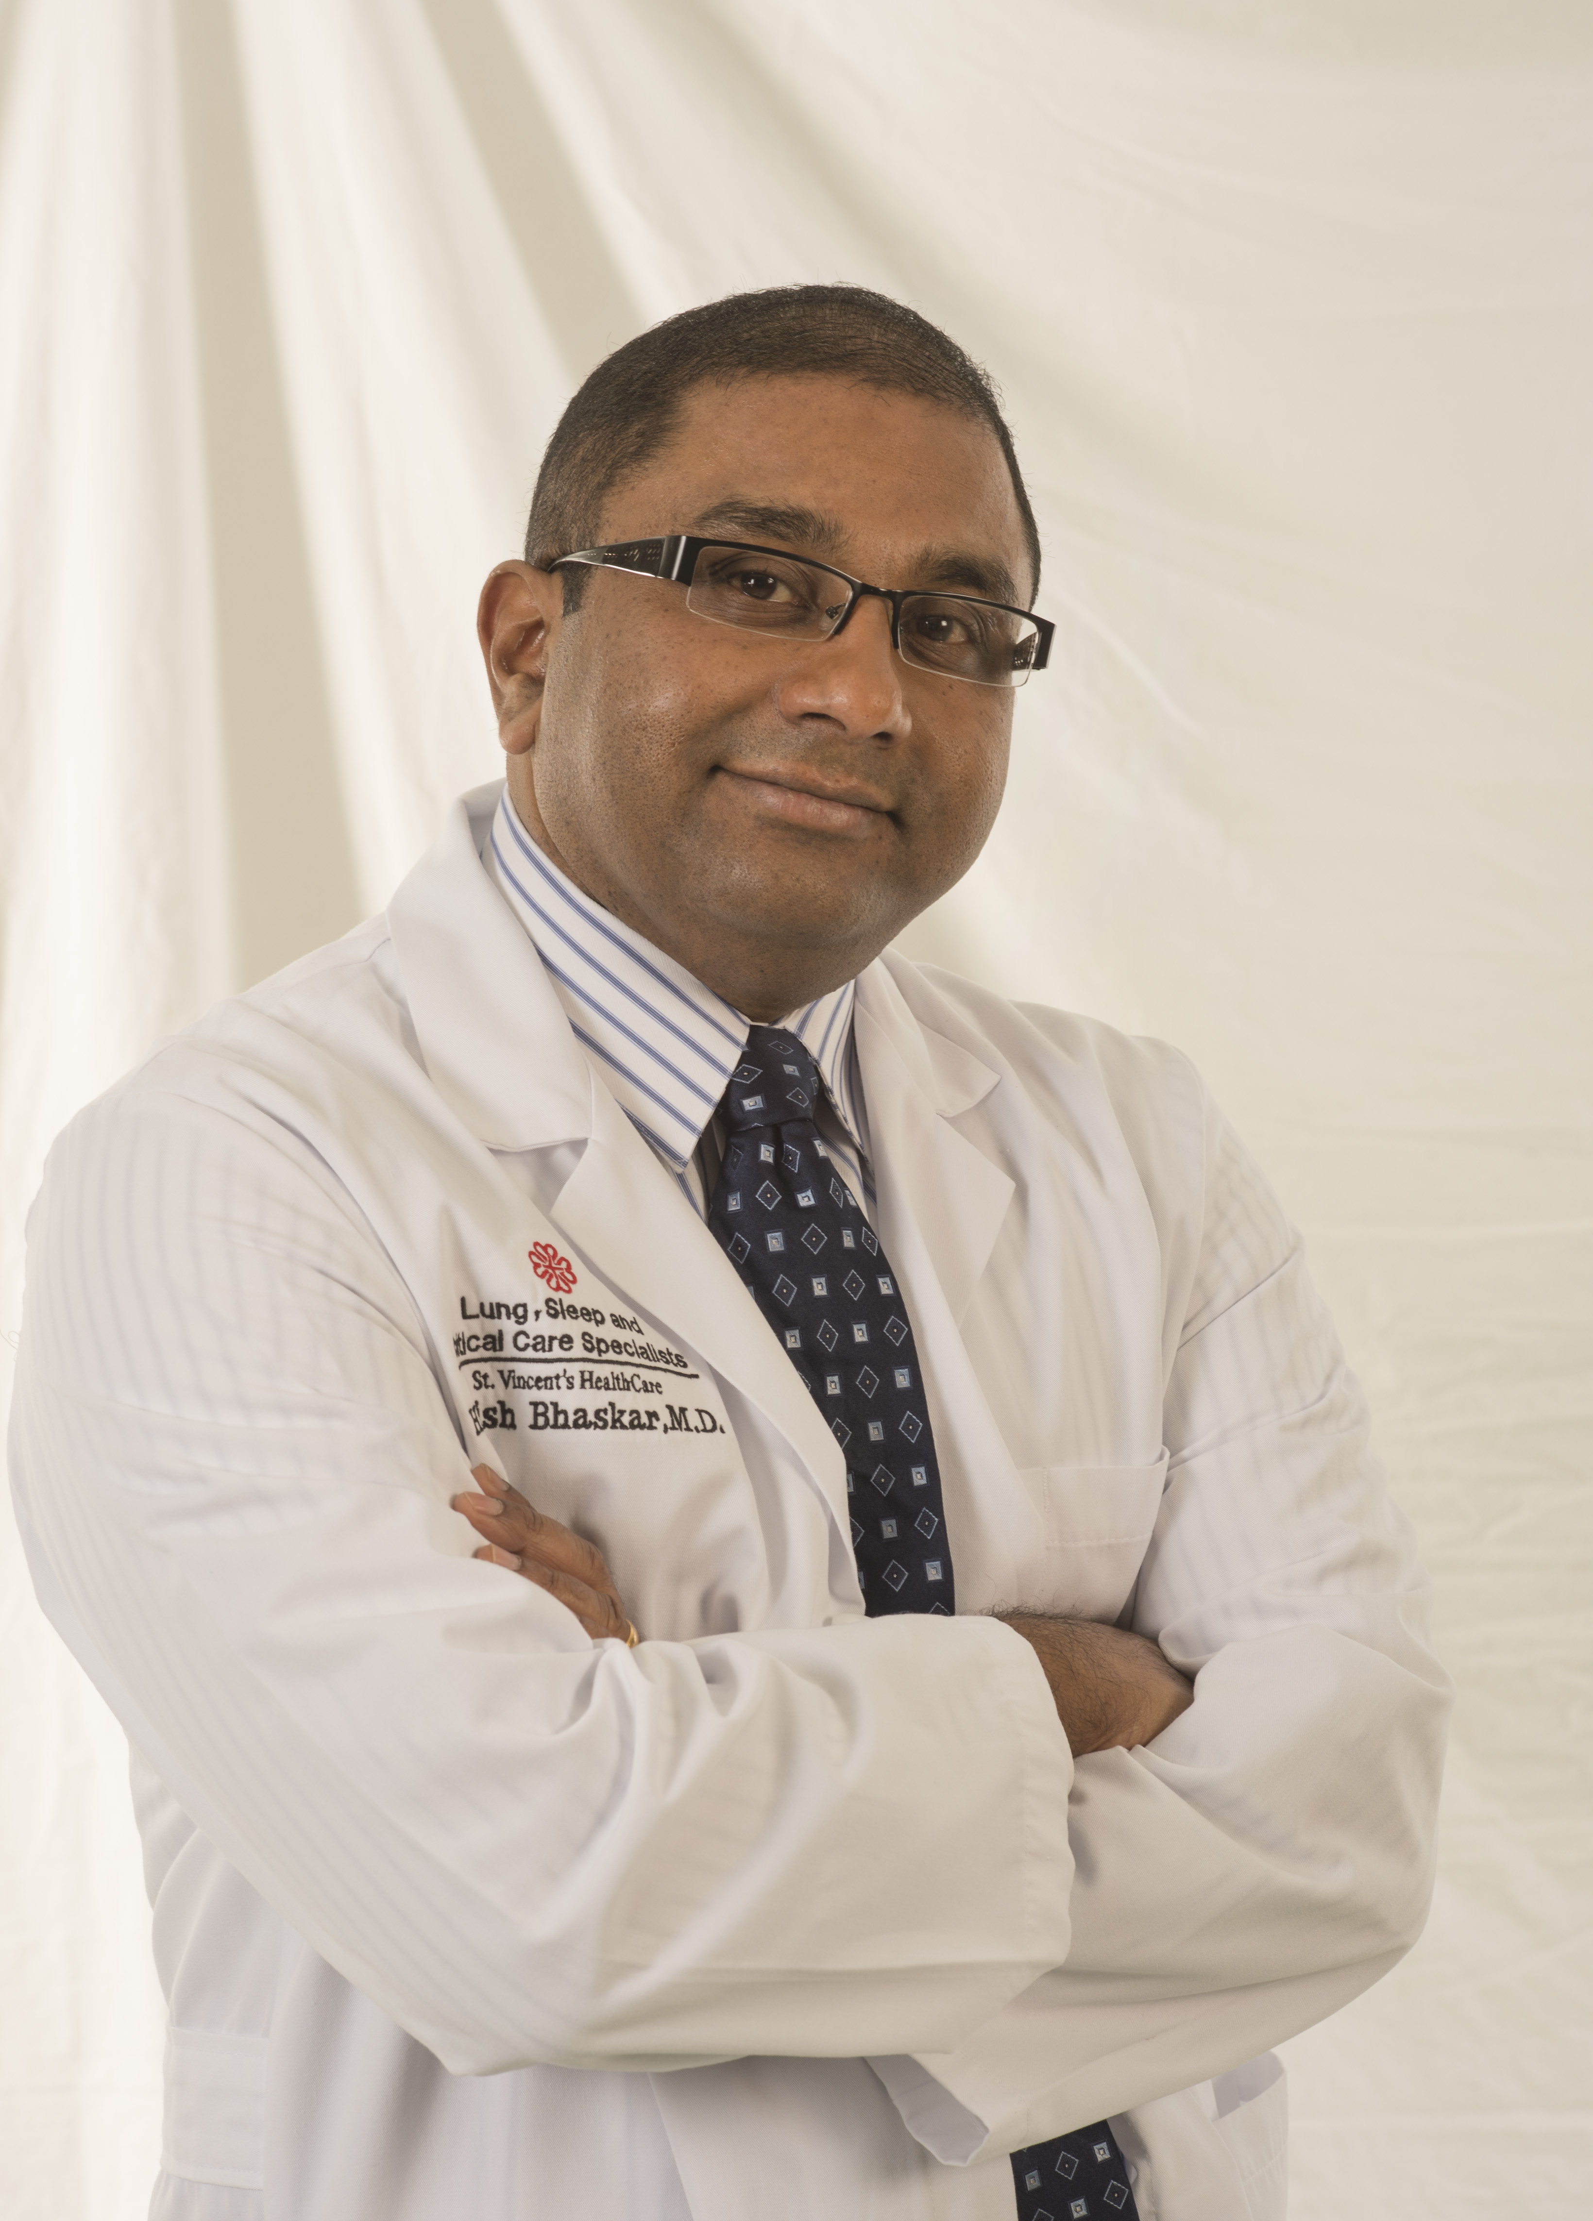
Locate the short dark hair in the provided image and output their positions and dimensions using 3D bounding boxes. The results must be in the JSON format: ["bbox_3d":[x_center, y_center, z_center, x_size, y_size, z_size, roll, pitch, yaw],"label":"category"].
[{"bbox_3d":[-0.005,-0.196,1.890,0.168,0.160,0.195,13,-8,-24],"label":"short dark hair"}]

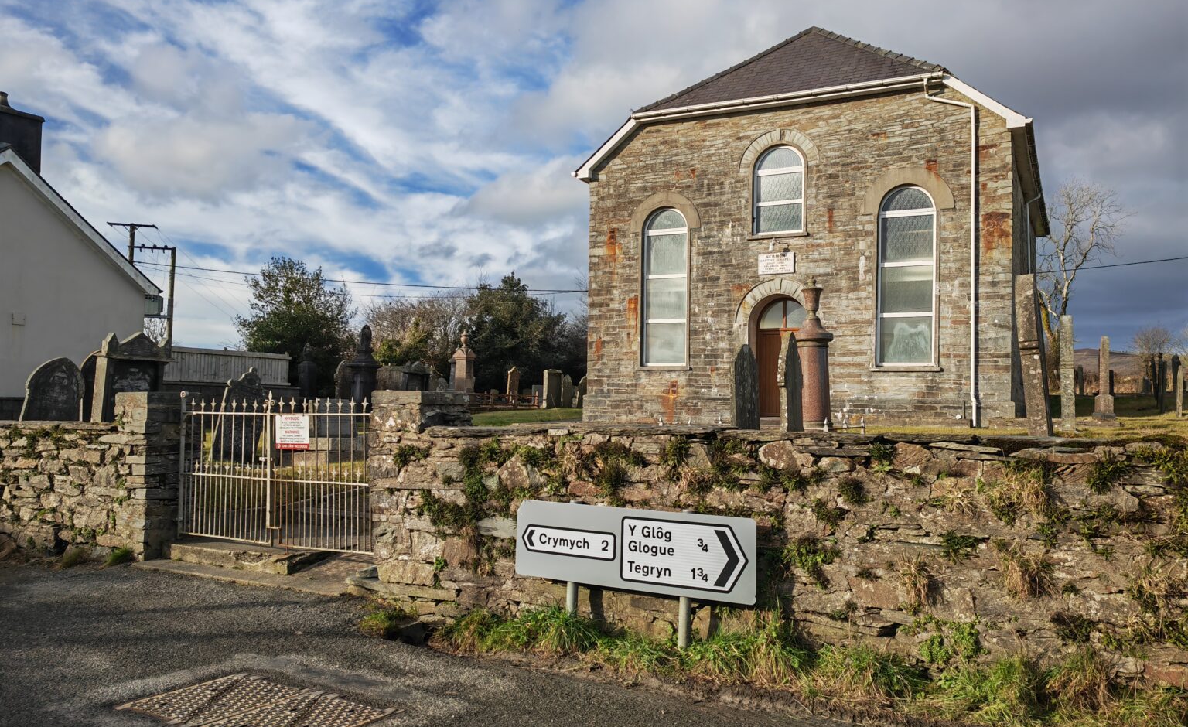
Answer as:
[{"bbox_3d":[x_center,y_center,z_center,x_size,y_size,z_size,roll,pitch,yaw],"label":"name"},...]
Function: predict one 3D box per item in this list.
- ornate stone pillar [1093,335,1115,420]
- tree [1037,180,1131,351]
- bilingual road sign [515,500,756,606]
[{"bbox_3d":[10.311,0.309,18.700,0.420,1.700,0.650,0,-2,27],"label":"ornate stone pillar"},{"bbox_3d":[19.887,-3.064,38.000,4.300,8.600,4.300,0,-2,27],"label":"tree"},{"bbox_3d":[0.236,1.329,6.646,2.000,0.568,0.060,-1,-5,33],"label":"bilingual road sign"}]

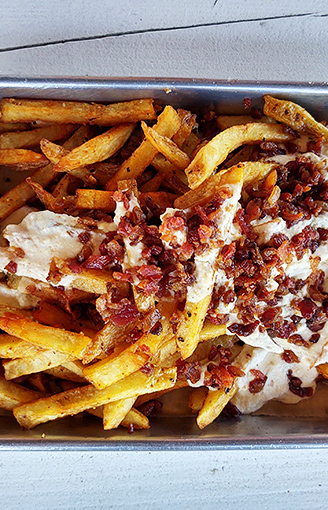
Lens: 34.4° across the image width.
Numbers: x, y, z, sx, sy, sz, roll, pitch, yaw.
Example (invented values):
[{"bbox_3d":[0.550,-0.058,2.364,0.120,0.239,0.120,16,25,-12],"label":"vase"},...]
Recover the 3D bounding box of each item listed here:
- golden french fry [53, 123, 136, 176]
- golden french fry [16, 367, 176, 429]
[{"bbox_3d":[-0.031,-0.049,0.245,0.042,0.009,0.010,-32,89,-6],"label":"golden french fry"},{"bbox_3d":[-0.030,0.064,0.236,0.073,0.011,0.011,-16,87,1],"label":"golden french fry"}]

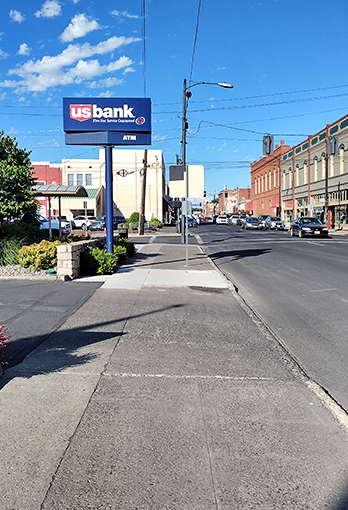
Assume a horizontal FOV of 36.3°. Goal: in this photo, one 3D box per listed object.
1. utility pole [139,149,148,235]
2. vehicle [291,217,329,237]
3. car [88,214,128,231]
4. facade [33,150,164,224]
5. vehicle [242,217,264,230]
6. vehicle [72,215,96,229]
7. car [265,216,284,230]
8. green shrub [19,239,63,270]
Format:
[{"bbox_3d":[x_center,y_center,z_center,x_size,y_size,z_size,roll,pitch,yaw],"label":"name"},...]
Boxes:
[{"bbox_3d":[-2.593,-5.403,46.000,0.380,7.400,0.360,3,4,0],"label":"utility pole"},{"bbox_3d":[9.700,-1.966,38.448,1.770,1.410,4.600,0,4,1],"label":"vehicle"},{"bbox_3d":[-7.642,-3.639,60.500,1.870,1.730,4.700,2,4,31],"label":"car"},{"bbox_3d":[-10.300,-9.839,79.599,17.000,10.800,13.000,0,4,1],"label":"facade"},{"bbox_3d":[8.362,-3.326,56.000,1.800,1.450,4.700,0,4,0],"label":"vehicle"},{"bbox_3d":[-11.127,-3.891,64.500,1.860,1.700,4.600,-4,5,-44],"label":"vehicle"},{"bbox_3d":[11.600,-3.686,60.944,1.780,1.500,4.400,0,4,1],"label":"car"},{"bbox_3d":[-3.736,-0.014,14.900,1.200,0.820,1.050,0,4,0],"label":"green shrub"}]

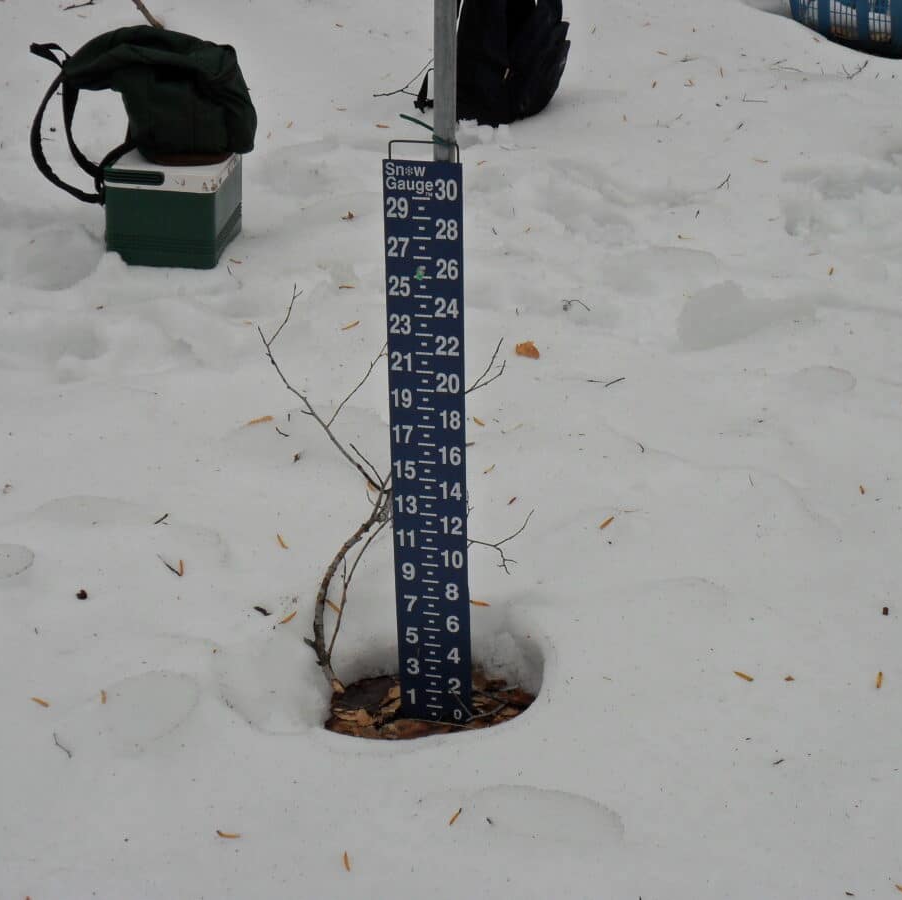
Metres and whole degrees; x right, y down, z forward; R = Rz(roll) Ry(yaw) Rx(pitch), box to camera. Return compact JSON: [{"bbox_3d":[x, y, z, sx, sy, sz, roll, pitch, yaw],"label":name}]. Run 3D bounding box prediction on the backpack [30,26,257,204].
[{"bbox_3d":[-0.633,-0.700,3.759,0.440,0.295,0.260,3,28,5],"label":"backpack"}]

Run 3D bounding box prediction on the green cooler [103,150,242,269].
[{"bbox_3d":[-0.583,-0.529,3.816,0.230,0.205,0.250,4,26,4],"label":"green cooler"}]

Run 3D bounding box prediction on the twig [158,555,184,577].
[{"bbox_3d":[-0.419,0.168,2.682,0.018,0.012,0.064,-19,33,-33],"label":"twig"}]

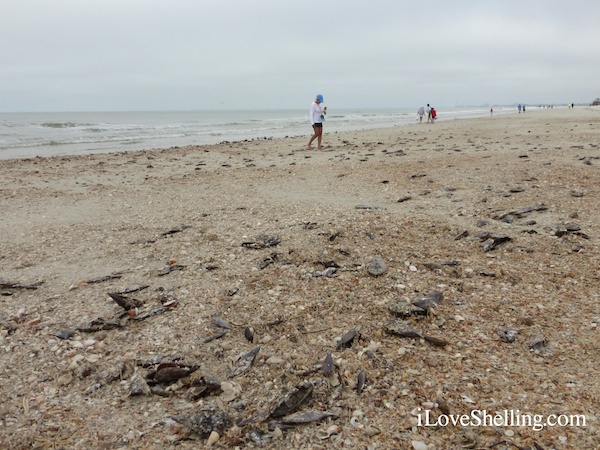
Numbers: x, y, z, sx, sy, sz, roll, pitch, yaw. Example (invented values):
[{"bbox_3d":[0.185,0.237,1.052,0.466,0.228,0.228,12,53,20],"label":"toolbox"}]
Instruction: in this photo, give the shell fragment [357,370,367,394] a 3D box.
[{"bbox_3d":[0.234,0.600,1.646,0.032,0.030,0.115,4,15,16],"label":"shell fragment"}]

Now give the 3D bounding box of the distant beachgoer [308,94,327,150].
[{"bbox_3d":[0.523,-3.042,12.904,0.550,1.600,0.480,4,16,16],"label":"distant beachgoer"}]

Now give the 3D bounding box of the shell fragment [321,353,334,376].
[{"bbox_3d":[0.112,0.567,1.756,0.050,0.040,0.120,1,15,7],"label":"shell fragment"}]

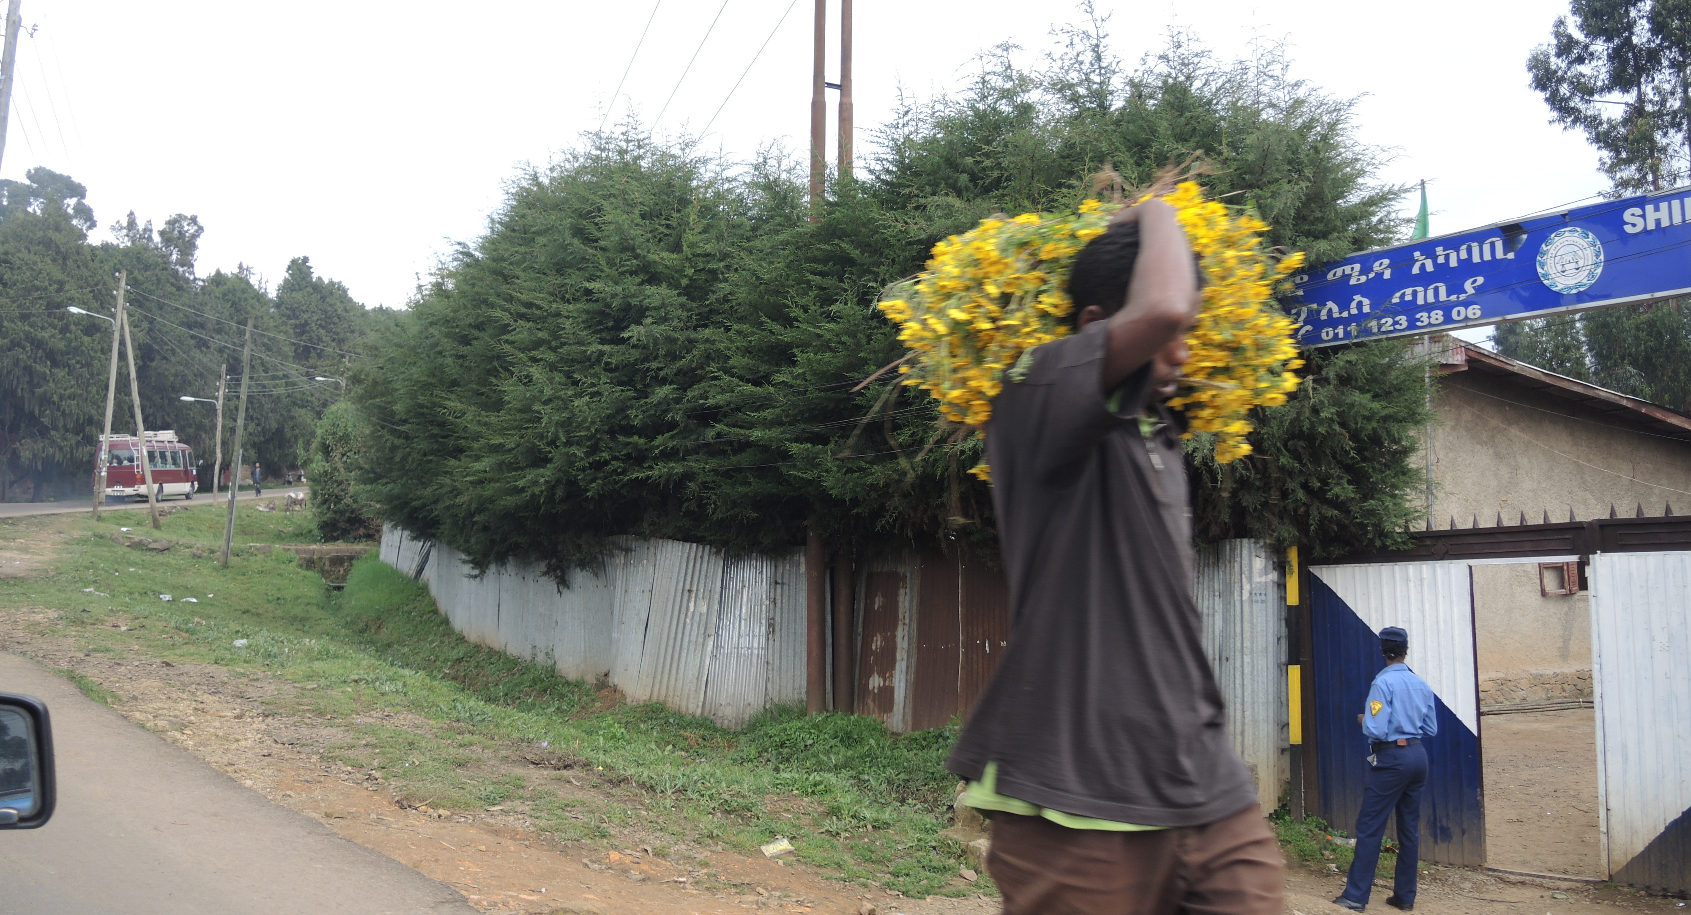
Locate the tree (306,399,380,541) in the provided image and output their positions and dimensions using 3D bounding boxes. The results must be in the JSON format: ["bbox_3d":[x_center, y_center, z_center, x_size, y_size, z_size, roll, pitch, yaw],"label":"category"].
[{"bbox_3d":[-17.853,0.445,48.775,2.700,4.995,2.700,3,-7,-20],"label":"tree"}]

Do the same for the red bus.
[{"bbox_3d":[-30.963,0.467,60.879,2.060,2.850,6.300,1,0,-6],"label":"red bus"}]

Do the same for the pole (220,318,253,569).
[{"bbox_3d":[-18.657,-0.502,42.005,0.220,7.651,0.220,6,-8,-24],"label":"pole"}]

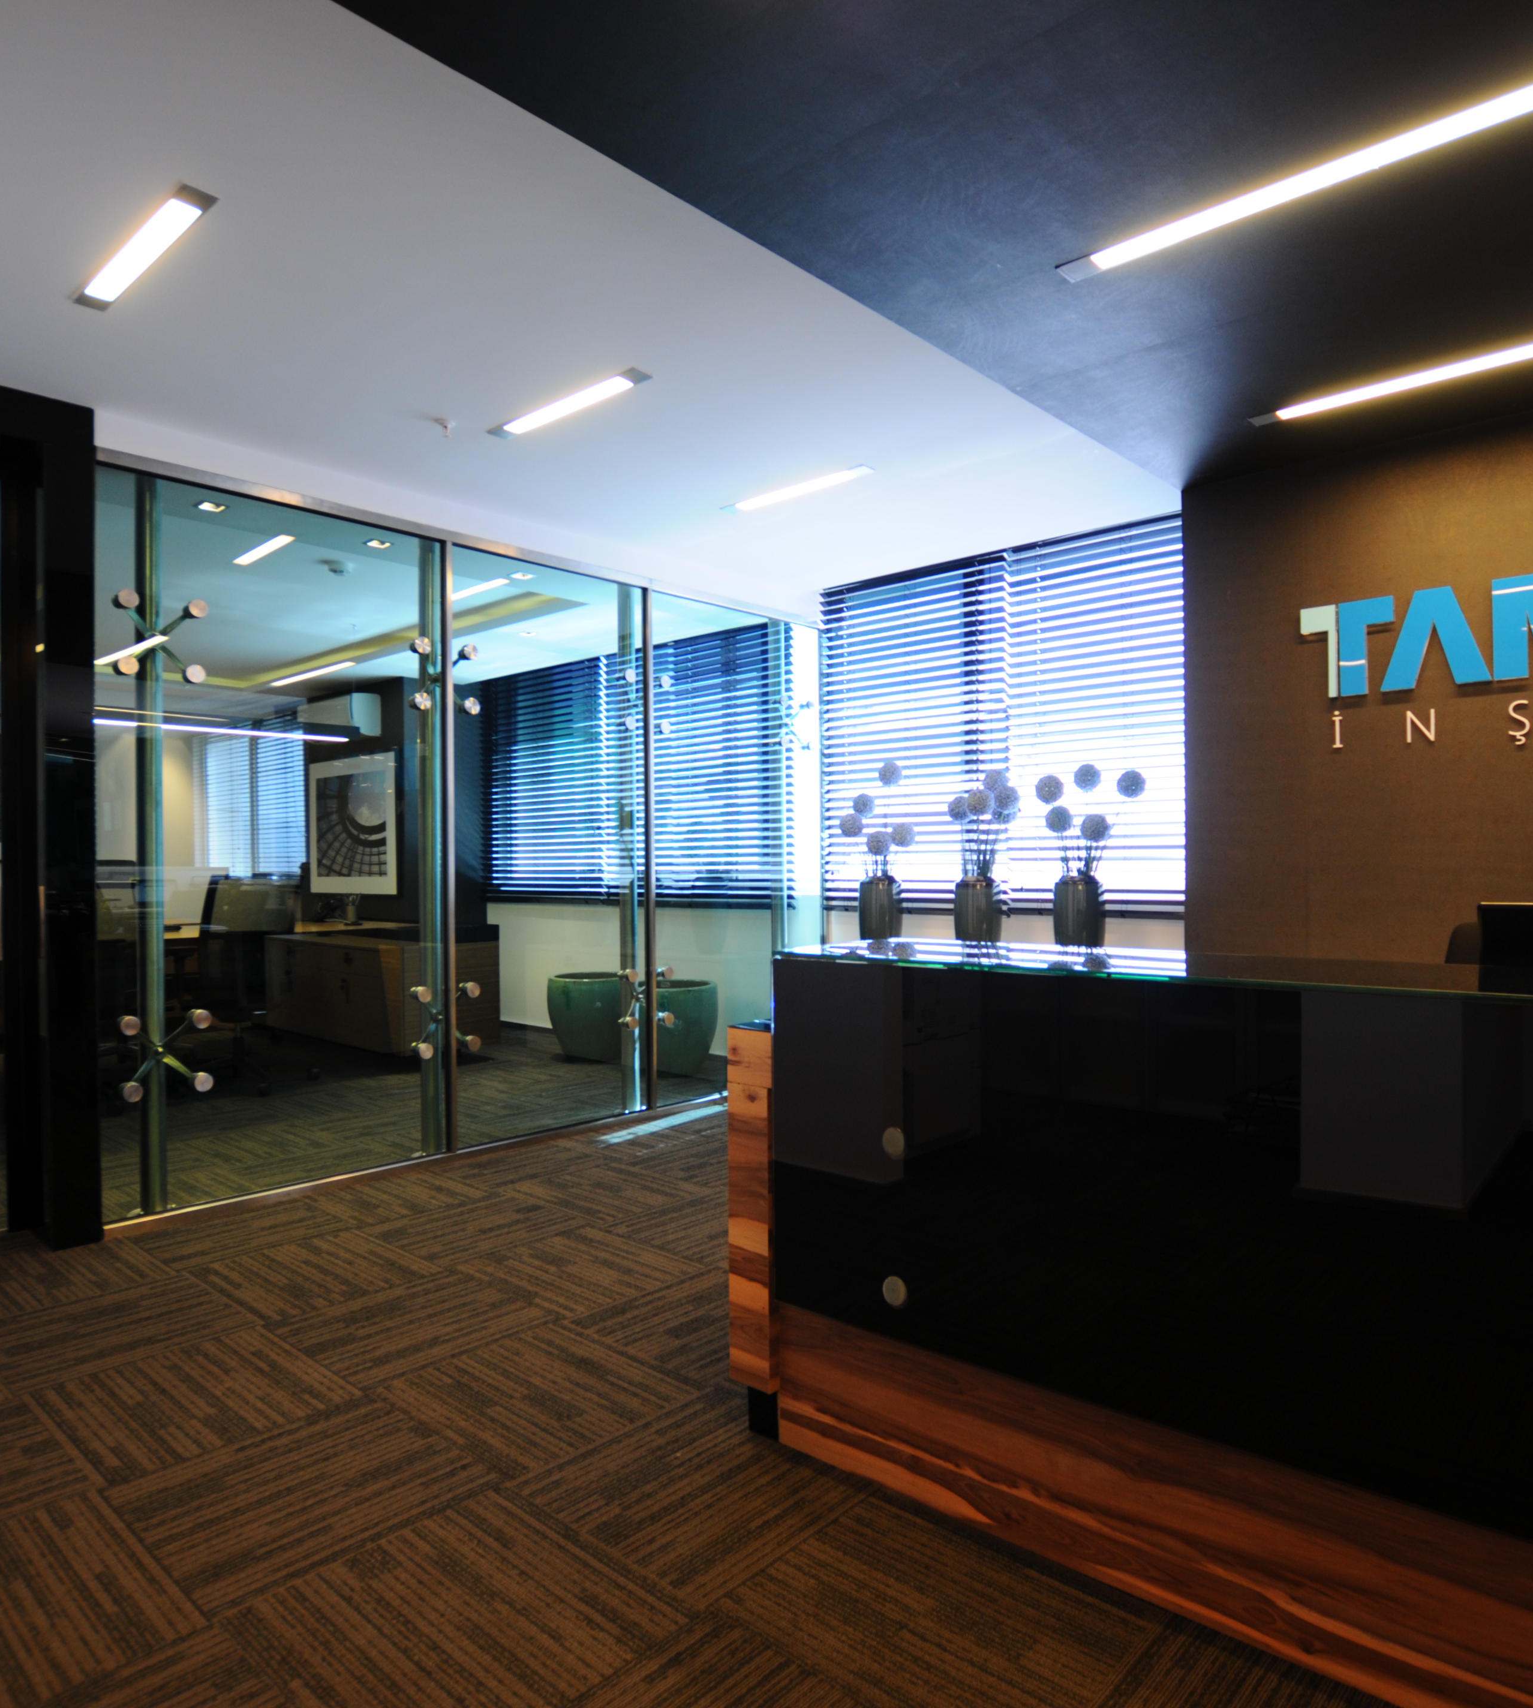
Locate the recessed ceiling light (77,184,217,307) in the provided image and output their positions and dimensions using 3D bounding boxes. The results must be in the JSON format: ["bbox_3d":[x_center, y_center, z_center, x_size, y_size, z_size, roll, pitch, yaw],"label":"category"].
[{"bbox_3d":[-1.359,-1.319,2.321,0.660,0.050,0.066,0,1,43],"label":"recessed ceiling light"}]

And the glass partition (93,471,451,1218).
[{"bbox_3d":[-1.617,-0.021,3.667,0.040,2.320,1.175,0,1,43],"label":"glass partition"}]

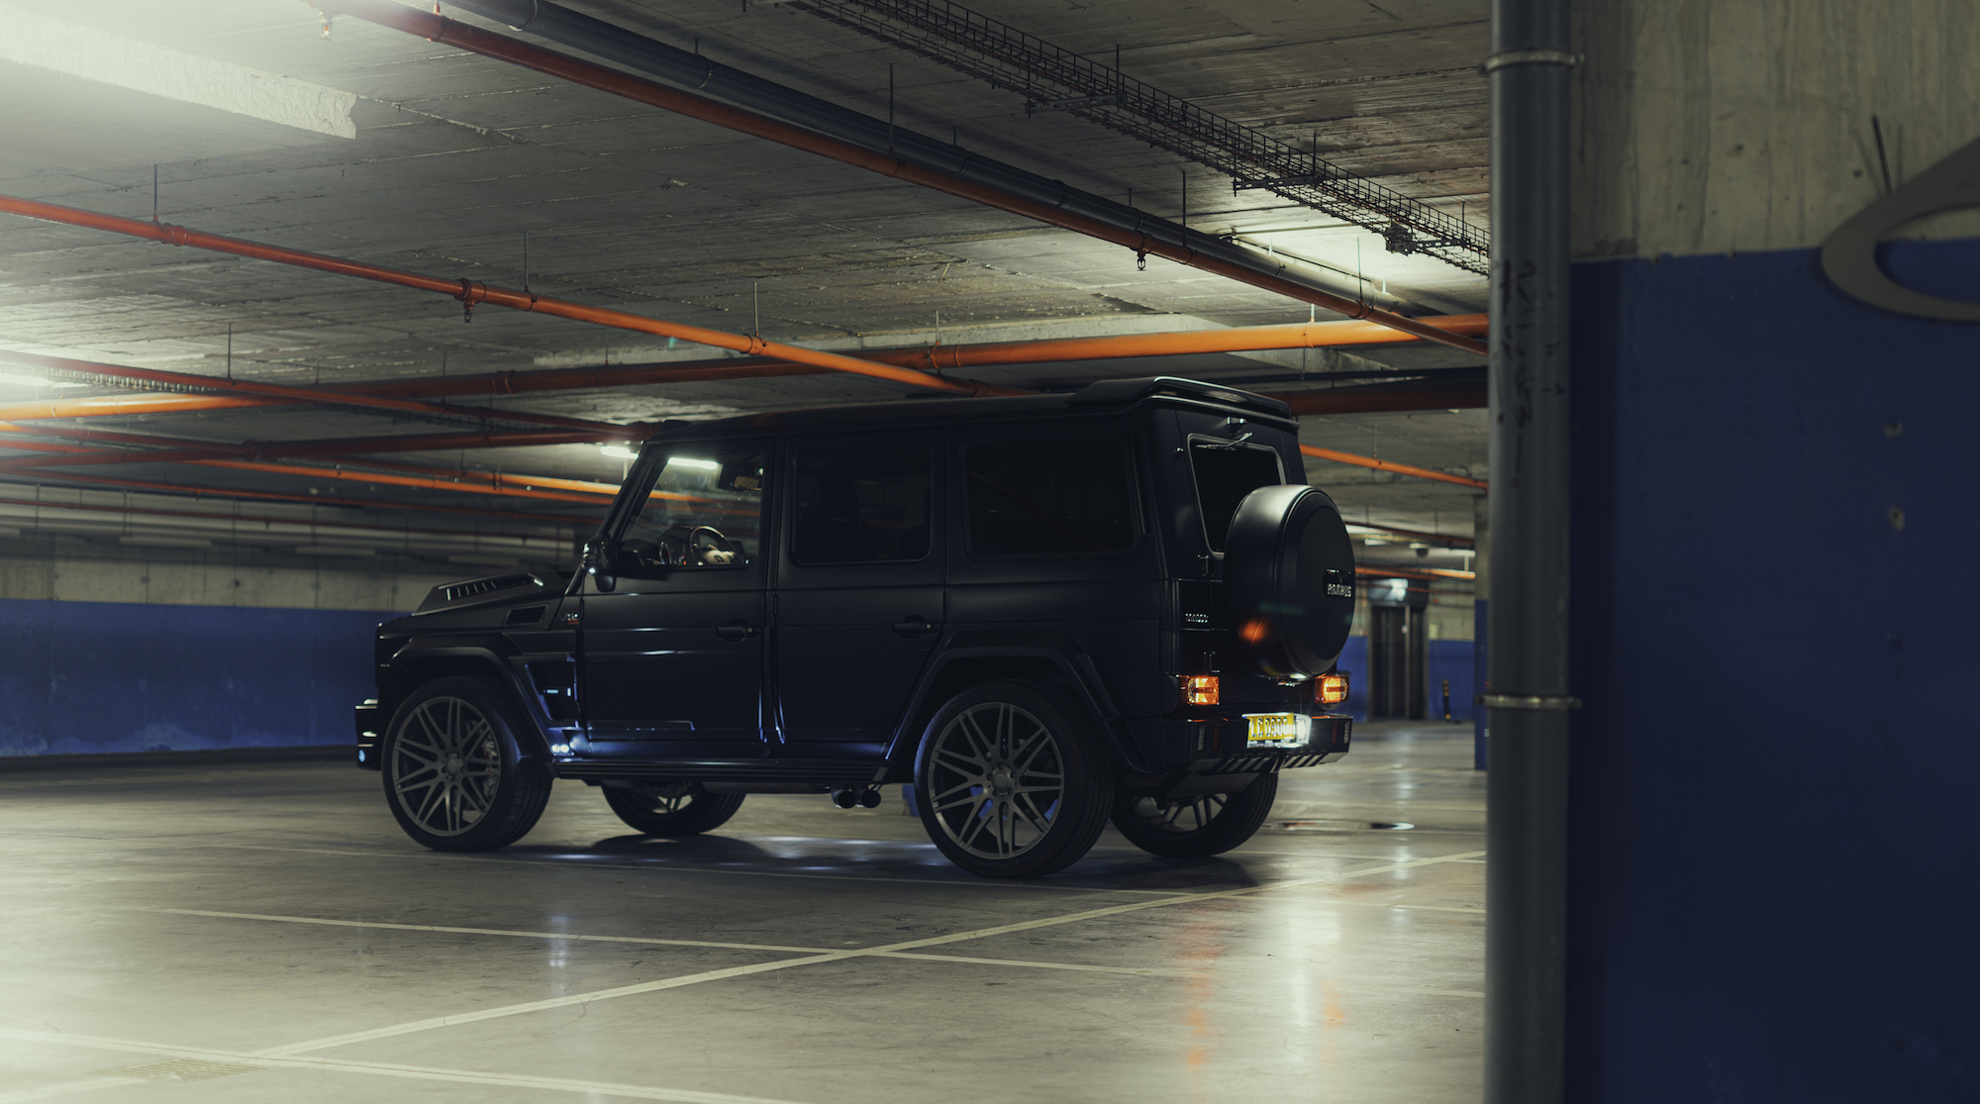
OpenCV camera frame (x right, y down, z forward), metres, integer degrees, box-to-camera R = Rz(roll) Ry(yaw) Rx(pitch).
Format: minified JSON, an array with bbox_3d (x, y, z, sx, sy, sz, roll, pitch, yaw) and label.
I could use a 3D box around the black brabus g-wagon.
[{"bbox_3d":[-0.587,0.367,12.337,4.580,1.990,1.950,-1,-3,30],"label":"black brabus g-wagon"}]

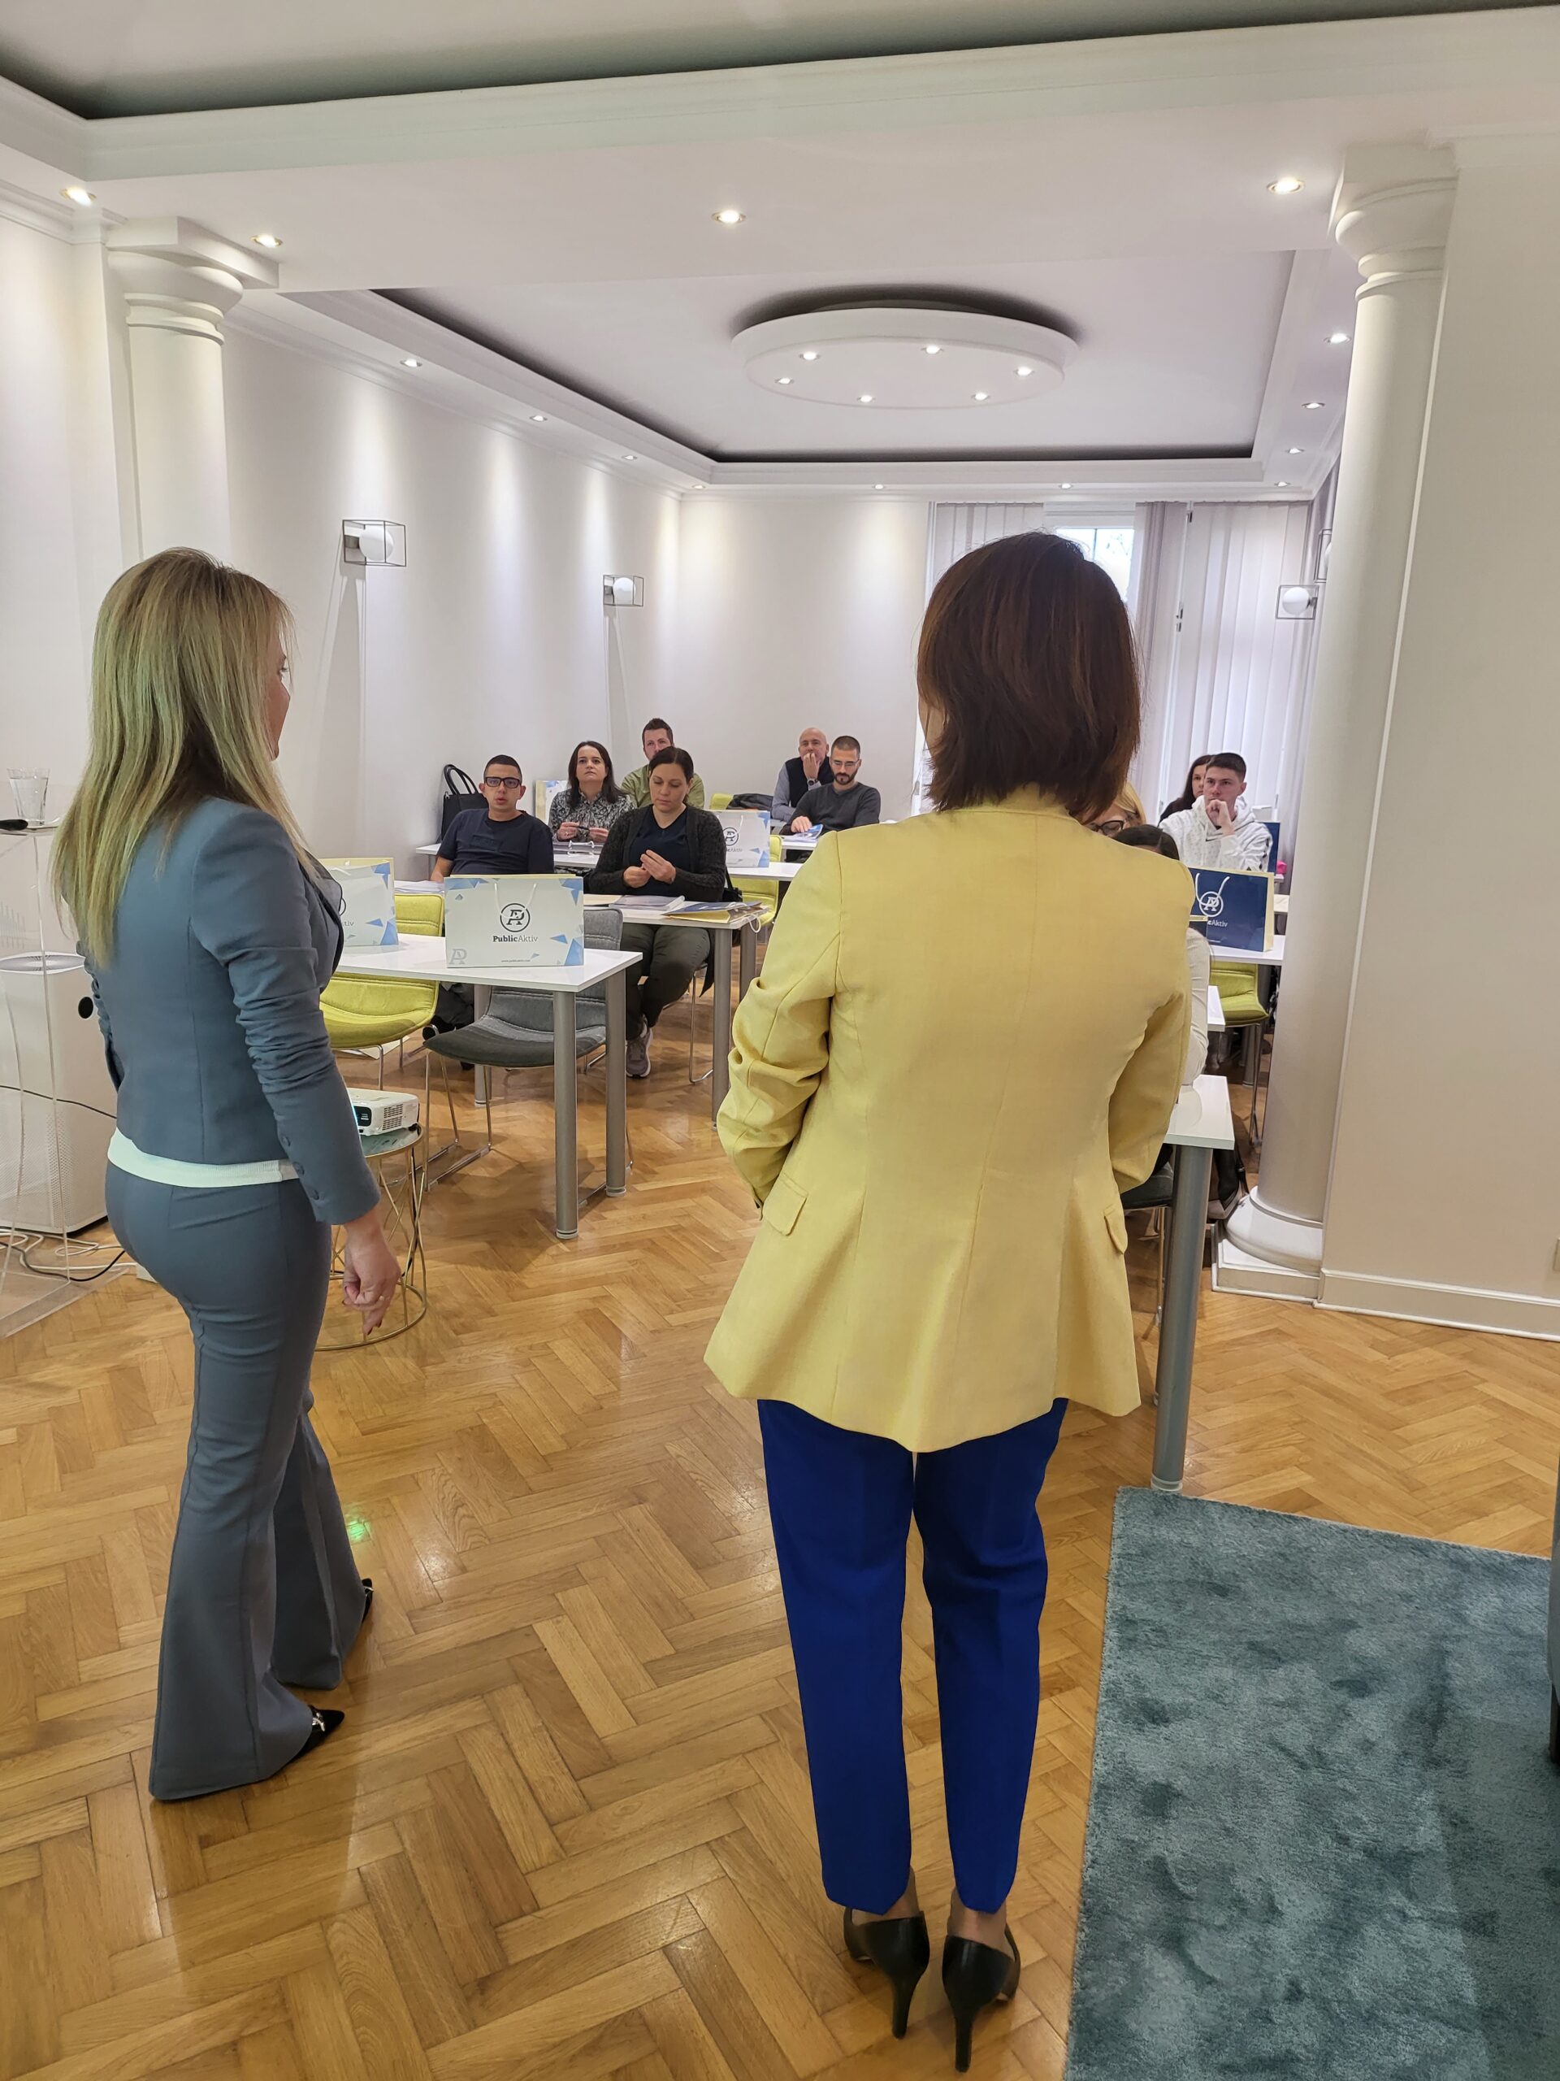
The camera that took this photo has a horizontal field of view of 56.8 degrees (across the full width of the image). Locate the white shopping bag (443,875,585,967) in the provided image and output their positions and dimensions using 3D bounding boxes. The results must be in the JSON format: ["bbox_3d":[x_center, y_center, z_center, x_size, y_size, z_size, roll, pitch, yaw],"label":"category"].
[{"bbox_3d":[-0.773,-0.348,4.201,0.385,0.258,0.100,-2,14,-17],"label":"white shopping bag"}]

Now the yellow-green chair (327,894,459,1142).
[{"bbox_3d":[-1.362,-0.038,4.700,0.510,0.820,0.570,6,14,15],"label":"yellow-green chair"}]

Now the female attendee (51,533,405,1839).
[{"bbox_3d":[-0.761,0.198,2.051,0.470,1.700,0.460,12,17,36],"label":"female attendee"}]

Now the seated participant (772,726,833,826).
[{"bbox_3d":[0.238,-1.253,8.818,0.530,1.290,0.750,4,14,7],"label":"seated participant"}]

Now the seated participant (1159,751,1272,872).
[{"bbox_3d":[1.876,-0.594,6.311,0.550,1.310,0.750,8,15,23],"label":"seated participant"}]

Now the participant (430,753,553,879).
[{"bbox_3d":[-1.217,-0.562,6.061,0.550,1.235,0.780,4,14,7],"label":"participant"}]

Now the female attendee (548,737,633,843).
[{"bbox_3d":[-1.028,-0.893,7.423,0.500,1.240,0.750,4,14,7],"label":"female attendee"}]

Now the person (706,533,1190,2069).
[{"bbox_3d":[0.178,0.333,1.628,0.510,1.700,0.400,4,14,7],"label":"person"}]

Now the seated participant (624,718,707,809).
[{"bbox_3d":[-0.715,-1.168,8.313,0.530,1.310,0.750,3,14,5],"label":"seated participant"}]

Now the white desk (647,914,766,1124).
[{"bbox_3d":[-0.604,-0.137,5.343,1.040,0.750,0.540,6,14,15],"label":"white desk"}]

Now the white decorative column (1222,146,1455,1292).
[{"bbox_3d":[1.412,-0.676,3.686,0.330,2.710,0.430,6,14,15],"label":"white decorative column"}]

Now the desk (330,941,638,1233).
[{"bbox_3d":[-1.033,0.105,4.308,1.150,0.750,0.540,6,14,15],"label":"desk"}]

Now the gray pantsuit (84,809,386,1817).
[{"bbox_3d":[-0.743,0.355,2.019,0.460,1.380,0.410,13,18,38],"label":"gray pantsuit"}]

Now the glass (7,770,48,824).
[{"bbox_3d":[-1.721,-0.557,3.299,0.090,0.115,0.090,6,14,15],"label":"glass"}]

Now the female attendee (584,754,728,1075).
[{"bbox_3d":[-0.521,-0.555,6.020,0.540,1.285,0.780,4,14,7],"label":"female attendee"}]

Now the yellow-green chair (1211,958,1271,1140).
[{"bbox_3d":[1.572,-0.117,5.495,0.570,0.820,0.580,6,14,15],"label":"yellow-green chair"}]

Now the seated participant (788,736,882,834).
[{"bbox_3d":[0.303,-1.073,8.253,0.560,1.280,0.800,5,14,13],"label":"seated participant"}]

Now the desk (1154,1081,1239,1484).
[{"bbox_3d":[0.411,0.446,3.106,1.000,0.750,0.530,6,14,15],"label":"desk"}]

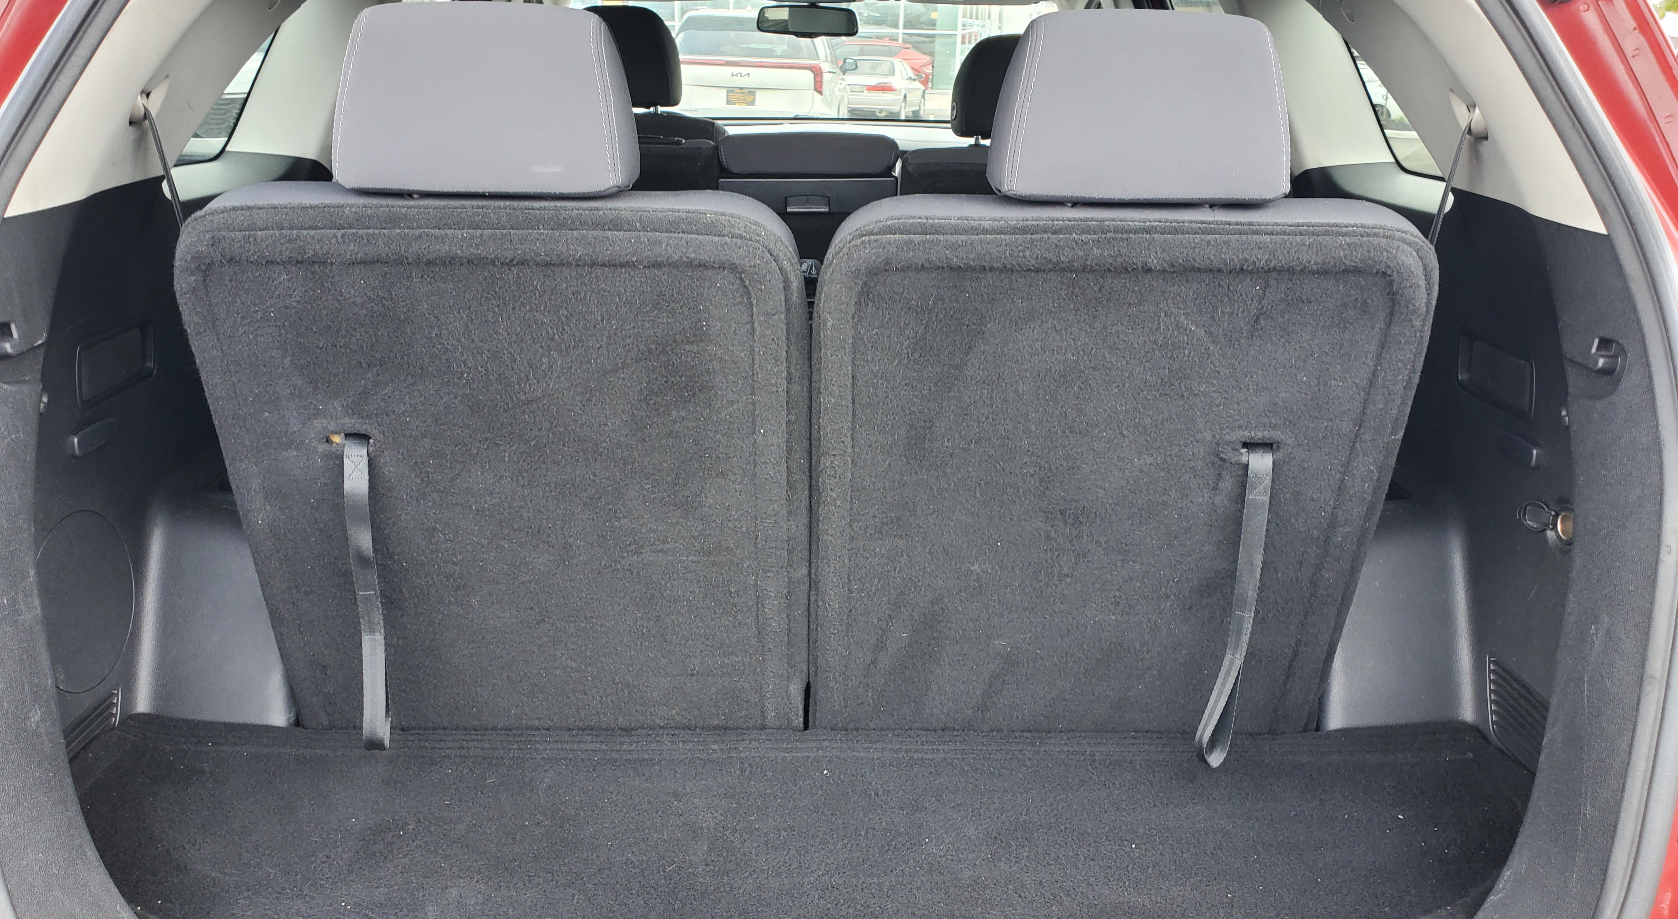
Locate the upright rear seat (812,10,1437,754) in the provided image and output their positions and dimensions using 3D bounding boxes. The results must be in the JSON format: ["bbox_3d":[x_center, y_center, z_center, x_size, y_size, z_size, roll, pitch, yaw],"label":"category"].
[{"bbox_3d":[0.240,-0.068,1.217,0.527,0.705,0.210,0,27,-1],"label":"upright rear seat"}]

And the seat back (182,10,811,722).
[{"bbox_3d":[-0.292,-0.068,1.204,0.520,0.706,0.210,0,27,-1],"label":"seat back"}]

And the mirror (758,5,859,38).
[{"bbox_3d":[-0.075,-1.073,3.089,0.250,0.072,0.050,6,23,11],"label":"mirror"}]

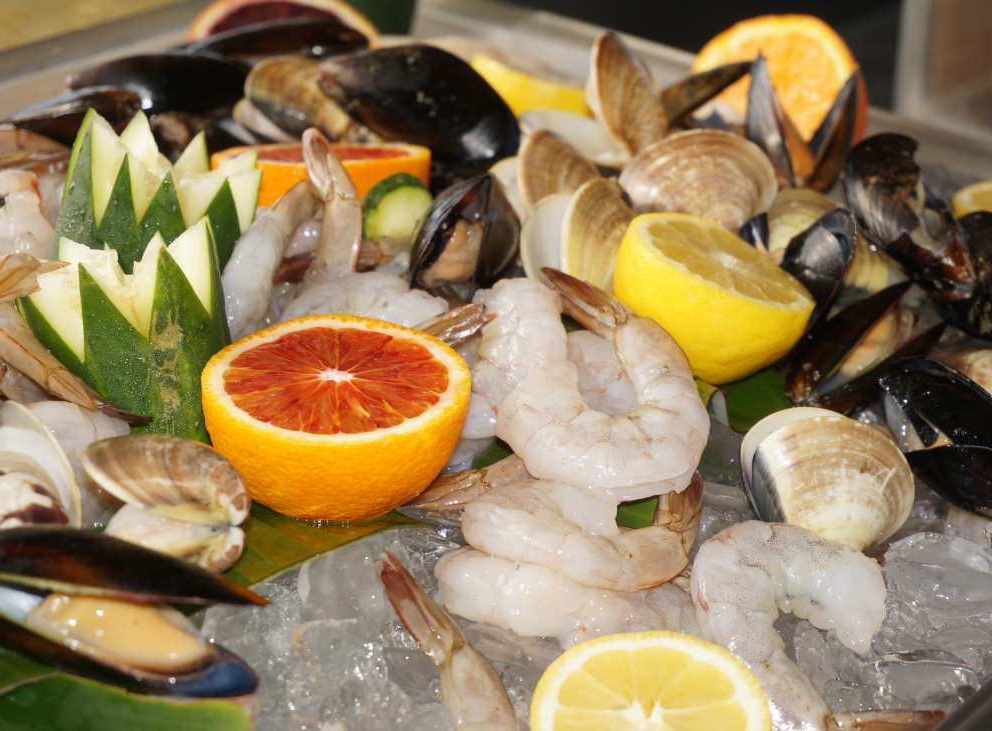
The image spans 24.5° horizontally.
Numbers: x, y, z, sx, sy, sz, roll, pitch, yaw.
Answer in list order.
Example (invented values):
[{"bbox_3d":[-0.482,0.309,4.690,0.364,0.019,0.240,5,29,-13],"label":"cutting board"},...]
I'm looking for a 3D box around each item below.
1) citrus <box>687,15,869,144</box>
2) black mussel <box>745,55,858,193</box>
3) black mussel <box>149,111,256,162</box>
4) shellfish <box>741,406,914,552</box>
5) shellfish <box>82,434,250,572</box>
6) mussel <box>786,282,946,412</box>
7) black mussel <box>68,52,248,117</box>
[{"bbox_3d":[0.108,-0.091,0.839,0.067,0.067,0.033,0,-12,31],"label":"citrus"},{"bbox_3d":[0.108,-0.084,0.810,0.042,0.040,0.062,2,25,2],"label":"black mussel"},{"bbox_3d":[-0.102,-0.079,0.810,0.060,0.030,0.036,-16,30,-31],"label":"black mussel"},{"bbox_3d":[0.086,0.030,0.592,0.045,0.039,0.030,-14,9,-13],"label":"shellfish"},{"bbox_3d":[-0.082,0.035,0.572,0.043,0.034,0.046,7,24,-6],"label":"shellfish"},{"bbox_3d":[0.107,-0.004,0.660,0.060,0.027,0.030,-37,0,-36],"label":"mussel"},{"bbox_3d":[-0.122,-0.099,0.825,0.067,0.026,0.034,-2,19,-7],"label":"black mussel"}]

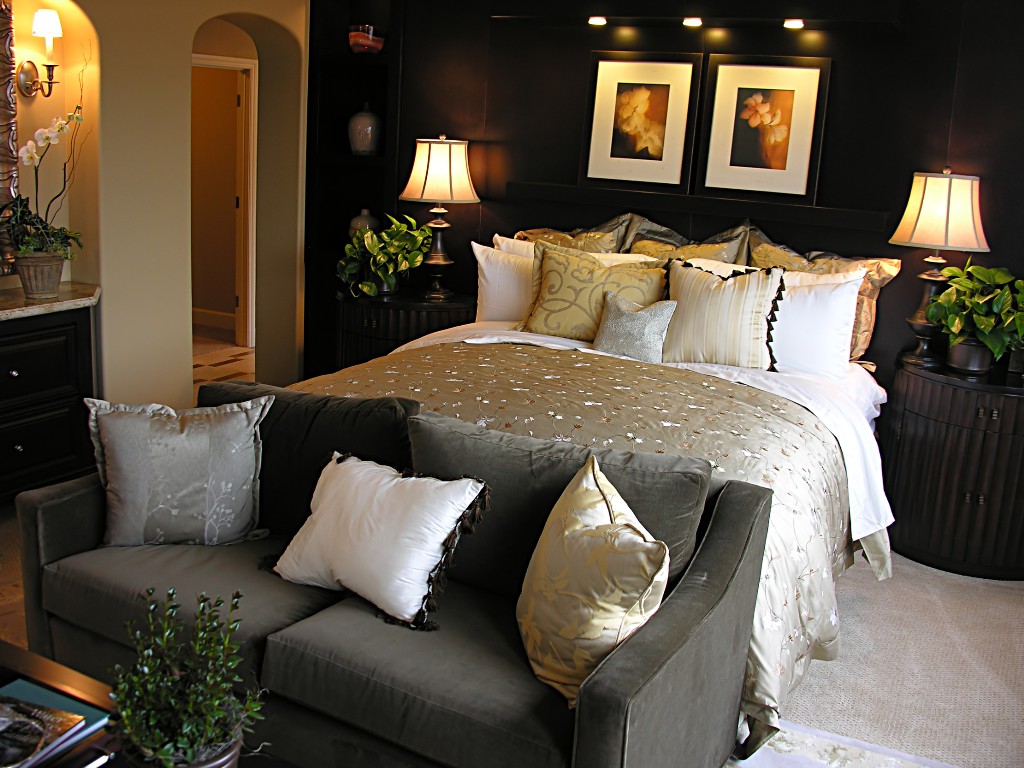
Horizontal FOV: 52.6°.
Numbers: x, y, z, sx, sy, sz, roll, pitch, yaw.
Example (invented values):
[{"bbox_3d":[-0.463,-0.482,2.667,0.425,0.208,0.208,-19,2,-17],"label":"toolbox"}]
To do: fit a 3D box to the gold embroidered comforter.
[{"bbox_3d":[0.086,0.341,3.636,2.160,0.680,1.420,10,15,28],"label":"gold embroidered comforter"}]

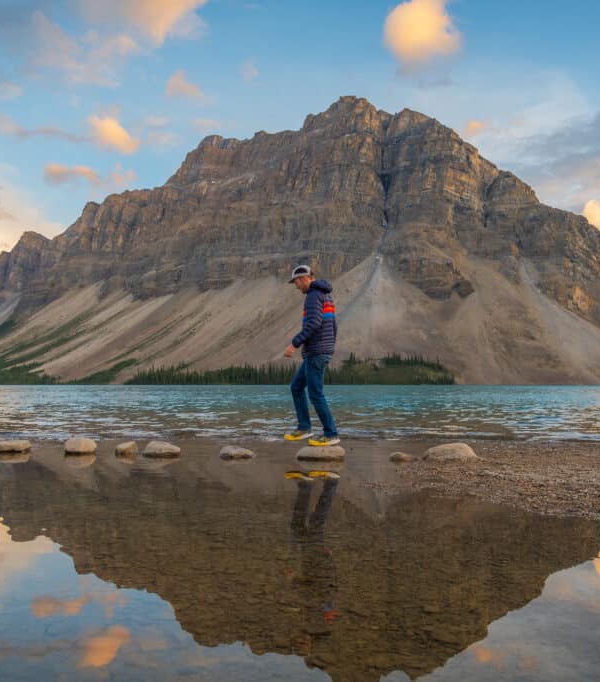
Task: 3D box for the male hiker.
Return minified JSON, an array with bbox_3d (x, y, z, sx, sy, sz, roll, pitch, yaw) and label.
[{"bbox_3d":[0.112,0.139,6.630,0.550,1.760,0.540,-1,-4,10],"label":"male hiker"}]

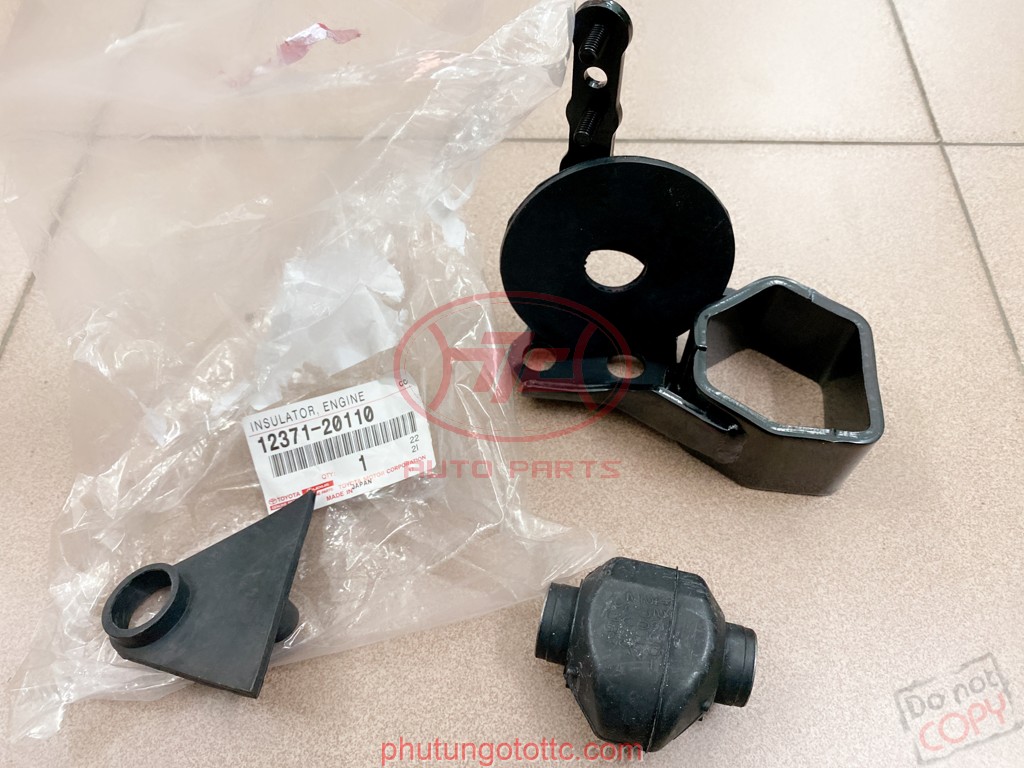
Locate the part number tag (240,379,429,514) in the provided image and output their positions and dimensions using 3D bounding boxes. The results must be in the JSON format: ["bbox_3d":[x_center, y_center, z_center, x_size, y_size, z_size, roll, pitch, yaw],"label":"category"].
[{"bbox_3d":[-0.062,0.021,0.280,0.062,0.004,0.042,-16,61,-8],"label":"part number tag"}]

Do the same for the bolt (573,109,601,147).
[{"bbox_3d":[0.037,-0.127,0.381,0.009,0.009,0.018,16,61,10],"label":"bolt"}]

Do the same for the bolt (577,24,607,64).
[{"bbox_3d":[0.036,-0.150,0.340,0.009,0.009,0.016,16,61,10],"label":"bolt"}]

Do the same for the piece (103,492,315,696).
[{"bbox_3d":[-0.139,0.105,0.354,0.092,0.037,0.102,-15,39,14],"label":"piece"}]

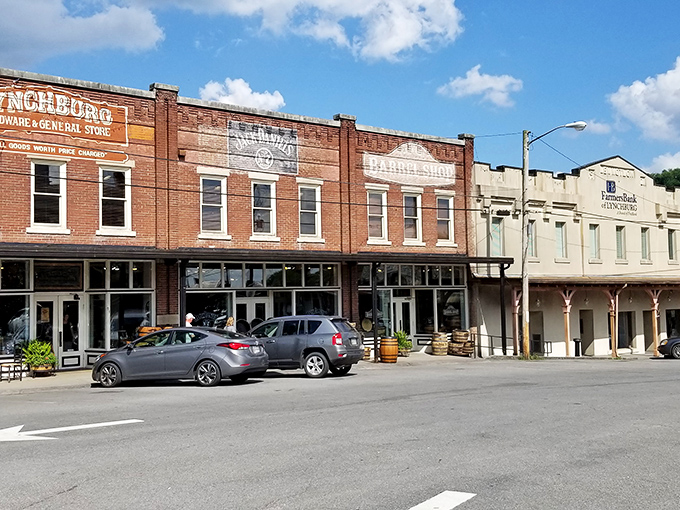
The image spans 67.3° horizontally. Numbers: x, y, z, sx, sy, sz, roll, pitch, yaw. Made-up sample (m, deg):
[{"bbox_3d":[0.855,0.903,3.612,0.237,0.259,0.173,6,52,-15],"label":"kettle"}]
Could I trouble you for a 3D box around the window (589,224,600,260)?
[{"bbox_3d":[14.833,-0.749,29.886,0.950,2.020,0.160,1,-3,-27],"label":"window"}]

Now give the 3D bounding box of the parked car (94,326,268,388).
[{"bbox_3d":[-4.100,2.590,13.140,4.550,1.440,1.780,-3,-7,15],"label":"parked car"}]

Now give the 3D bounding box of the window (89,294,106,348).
[{"bbox_3d":[-7.471,2.039,15.740,0.488,1.702,0.100,1,-4,-27],"label":"window"}]

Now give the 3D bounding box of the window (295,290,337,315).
[{"bbox_3d":[-0.870,2.202,19.150,1.754,1.700,0.100,1,-4,-27],"label":"window"}]

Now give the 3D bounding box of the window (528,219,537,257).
[{"bbox_3d":[9.102,-0.764,24.527,0.740,1.786,0.200,1,-4,-27],"label":"window"}]

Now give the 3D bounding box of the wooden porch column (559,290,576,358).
[{"bbox_3d":[11.570,3.447,25.927,1.320,3.450,0.300,1,-3,-27],"label":"wooden porch column"}]

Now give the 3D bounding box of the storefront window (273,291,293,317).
[{"bbox_3d":[-2.066,2.176,18.532,0.765,1.700,0.100,1,-4,-27],"label":"storefront window"}]

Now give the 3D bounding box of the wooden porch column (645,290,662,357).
[{"bbox_3d":[15.619,3.366,25.362,1.487,3.345,0.300,1,-4,-27],"label":"wooden porch column"}]

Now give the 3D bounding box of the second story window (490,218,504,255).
[{"bbox_3d":[7.220,-0.820,23.556,0.789,1.776,0.200,1,-4,-27],"label":"second story window"}]

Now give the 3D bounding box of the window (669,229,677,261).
[{"bbox_3d":[21.669,-0.655,33.379,0.950,2.000,0.160,1,-3,-27],"label":"window"}]

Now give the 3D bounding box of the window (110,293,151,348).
[{"bbox_3d":[-6.740,2.122,16.469,1.250,1.800,0.120,1,-3,-27],"label":"window"}]

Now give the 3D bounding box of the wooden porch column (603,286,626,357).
[{"bbox_3d":[14.742,3.673,27.548,1.380,3.650,0.300,1,-3,-27],"label":"wooden porch column"}]

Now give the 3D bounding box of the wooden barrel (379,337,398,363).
[{"bbox_3d":[1.823,3.503,18.850,0.650,0.890,0.650,-1,-3,0],"label":"wooden barrel"}]

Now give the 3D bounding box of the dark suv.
[{"bbox_3d":[-1.555,2.597,14.650,4.450,1.660,1.810,-4,-7,22],"label":"dark suv"}]

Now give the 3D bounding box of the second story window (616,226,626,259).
[{"bbox_3d":[15.114,-0.640,27.634,0.799,1.804,0.200,1,-4,-27],"label":"second story window"}]

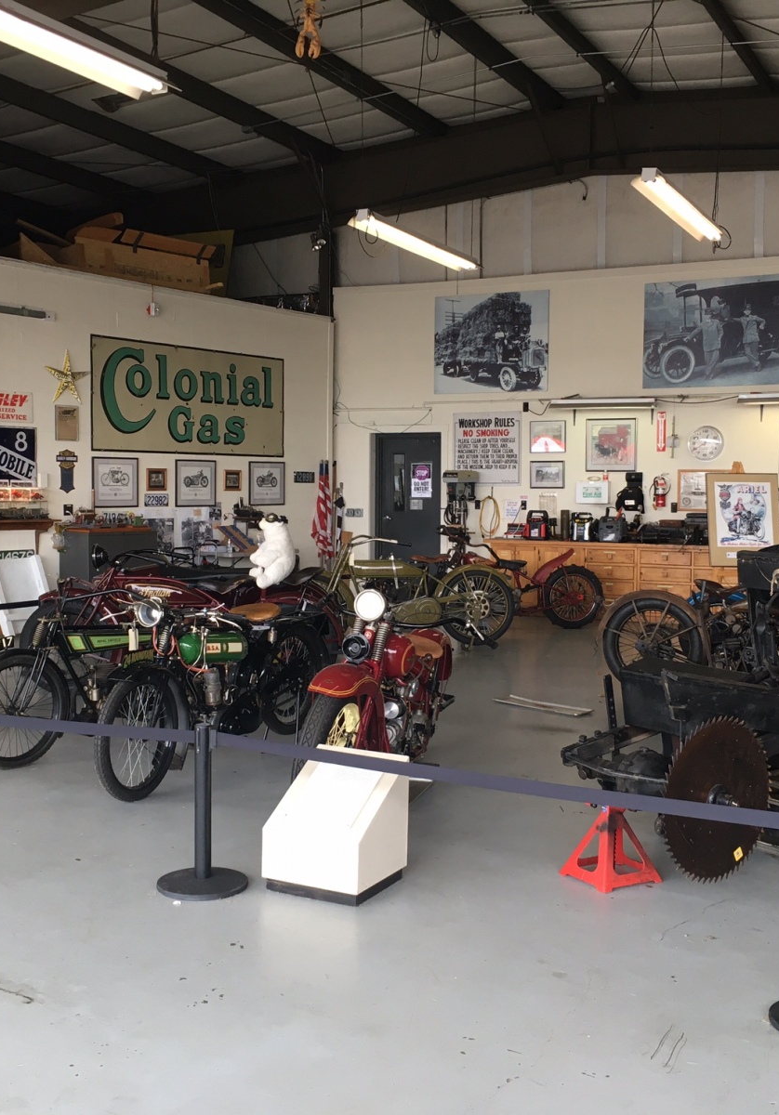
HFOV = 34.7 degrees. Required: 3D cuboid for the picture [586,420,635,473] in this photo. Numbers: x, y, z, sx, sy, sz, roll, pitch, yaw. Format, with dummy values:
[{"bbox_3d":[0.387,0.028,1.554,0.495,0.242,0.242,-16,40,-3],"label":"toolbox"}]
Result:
[{"bbox_3d":[2.642,-1.339,14.838,0.607,0.625,0.030,2,4,26],"label":"picture"}]

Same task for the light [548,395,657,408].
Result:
[{"bbox_3d":[2.495,-1.802,14.581,1.260,0.120,0.240,2,4,27],"label":"light"}]

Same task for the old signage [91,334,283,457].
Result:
[{"bbox_3d":[-2.225,-1.803,14.377,0.030,1.215,3.050,3,4,36],"label":"old signage"}]

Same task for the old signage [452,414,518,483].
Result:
[{"bbox_3d":[1.211,-1.349,15.485,0.923,0.912,0.020,2,4,28],"label":"old signage"}]

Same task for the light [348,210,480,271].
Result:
[{"bbox_3d":[0.310,-2.989,11.814,0.290,0.140,2.440,2,4,26],"label":"light"}]

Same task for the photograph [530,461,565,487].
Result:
[{"bbox_3d":[1.923,-1.001,15.120,0.449,0.334,0.030,2,4,28],"label":"photograph"}]

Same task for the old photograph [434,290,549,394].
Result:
[{"bbox_3d":[1.273,-2.667,15.457,1.510,1.220,0.025,2,4,26],"label":"old photograph"}]

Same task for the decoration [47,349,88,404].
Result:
[{"bbox_3d":[-3.252,-1.810,12.514,0.080,0.535,0.545,3,4,37],"label":"decoration"}]

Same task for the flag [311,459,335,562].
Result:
[{"bbox_3d":[-0.829,-0.582,15.600,0.280,1.280,0.180,0,3,-14],"label":"flag"}]

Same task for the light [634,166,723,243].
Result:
[{"bbox_3d":[2.595,-3.096,10.982,0.285,0.130,2.450,2,4,26],"label":"light"}]

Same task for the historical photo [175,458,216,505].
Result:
[{"bbox_3d":[-2.176,-0.826,13.993,0.030,0.513,0.623,3,4,37],"label":"historical photo"}]

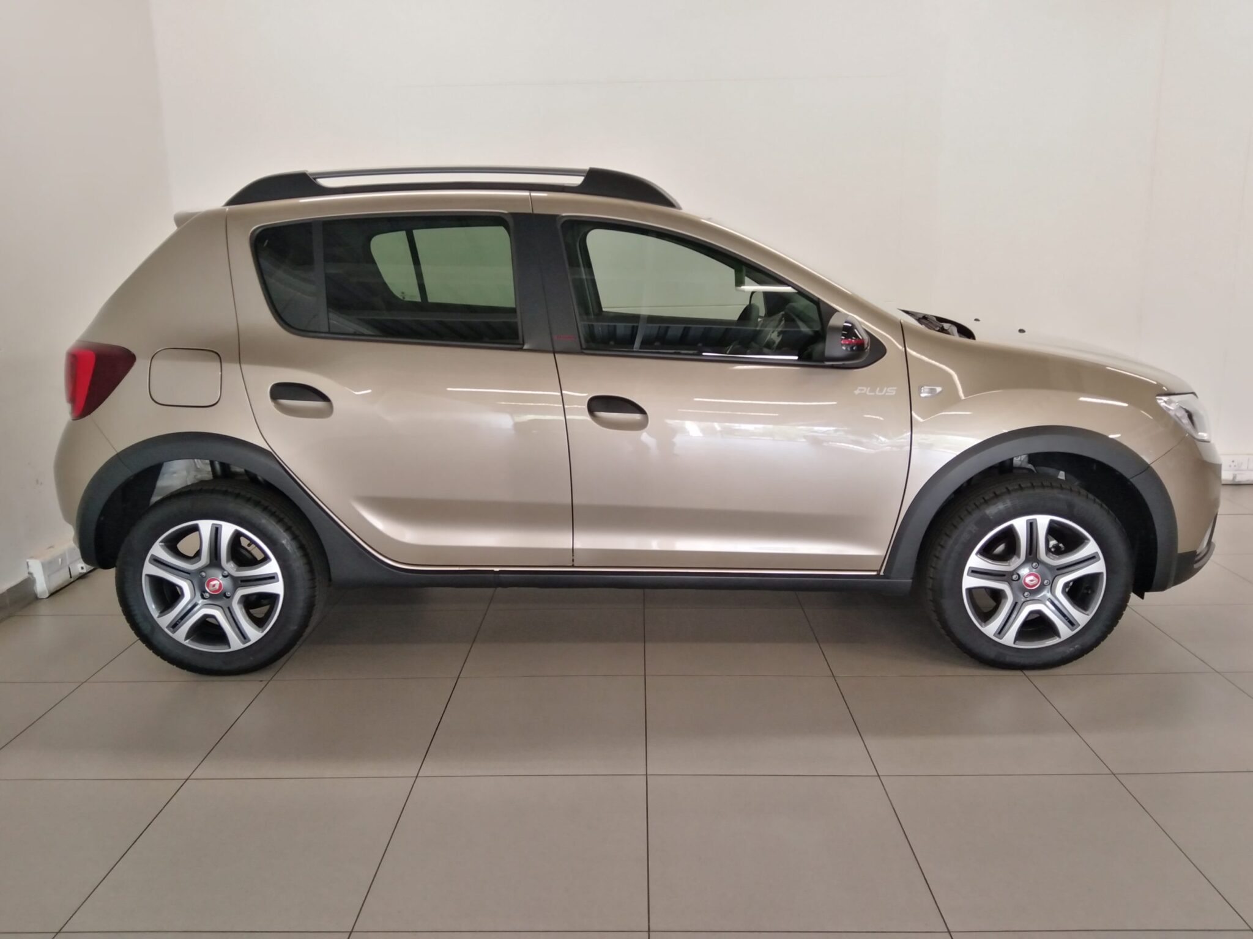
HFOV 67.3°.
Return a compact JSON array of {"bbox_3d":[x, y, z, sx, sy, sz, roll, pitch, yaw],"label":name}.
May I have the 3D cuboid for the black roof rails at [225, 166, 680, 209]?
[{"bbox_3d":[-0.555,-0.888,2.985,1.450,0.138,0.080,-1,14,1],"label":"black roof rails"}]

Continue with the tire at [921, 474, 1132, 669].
[{"bbox_3d":[1.266,0.314,3.019,0.630,0.625,0.210,-1,14,1],"label":"tire"}]

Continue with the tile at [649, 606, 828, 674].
[{"bbox_3d":[0.367,0.599,3.279,0.600,0.010,0.580,-1,14,1],"label":"tile"}]

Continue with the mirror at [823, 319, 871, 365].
[{"bbox_3d":[0.634,-0.379,2.718,0.125,0.140,0.190,-1,14,1],"label":"mirror"}]

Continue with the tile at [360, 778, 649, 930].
[{"bbox_3d":[-0.250,0.871,2.172,0.600,0.010,0.575,-1,14,1],"label":"tile"}]

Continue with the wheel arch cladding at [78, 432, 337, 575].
[{"bbox_3d":[-1.295,0.096,2.914,0.799,0.451,0.130,-1,14,1],"label":"wheel arch cladding"}]

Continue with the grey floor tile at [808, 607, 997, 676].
[{"bbox_3d":[0.971,0.593,3.269,0.600,0.010,0.580,-1,14,1],"label":"grey floor tile"}]

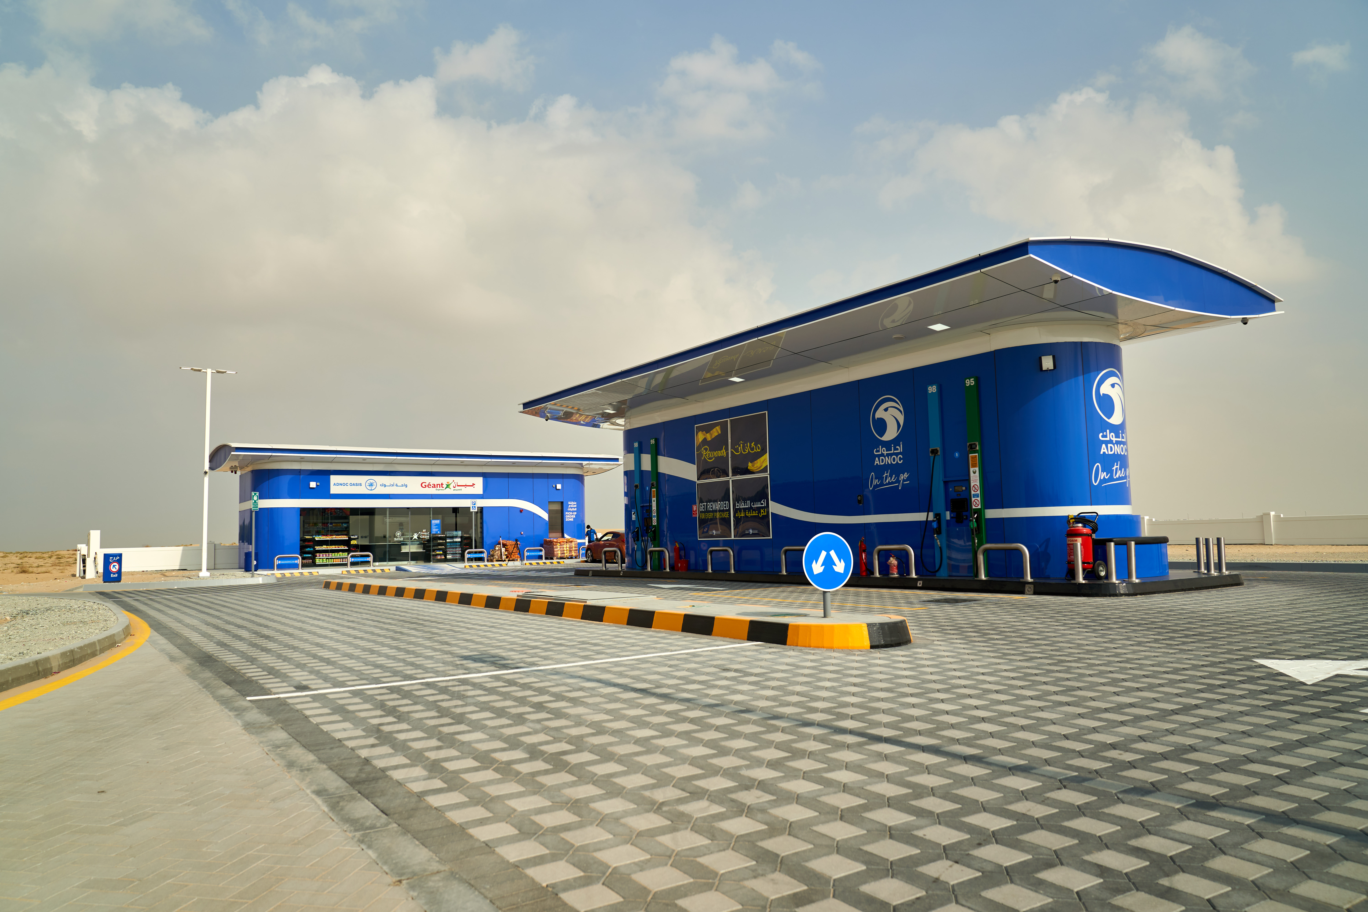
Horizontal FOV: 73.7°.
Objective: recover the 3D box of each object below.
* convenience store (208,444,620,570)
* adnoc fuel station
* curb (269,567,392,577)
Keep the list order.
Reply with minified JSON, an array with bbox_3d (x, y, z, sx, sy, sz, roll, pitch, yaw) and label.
[{"bbox_3d":[-12.260,2.379,42.878,17.400,5.300,7.500,2,-6,-34],"label":"convenience store"},{"bbox_3d":[3.299,0.134,22.256,7.800,5.700,17.500,2,-6,-34],"label":"adnoc fuel station"},{"bbox_3d":[-13.424,4.439,34.712,4.550,0.130,0.200,2,-6,-34],"label":"curb"}]

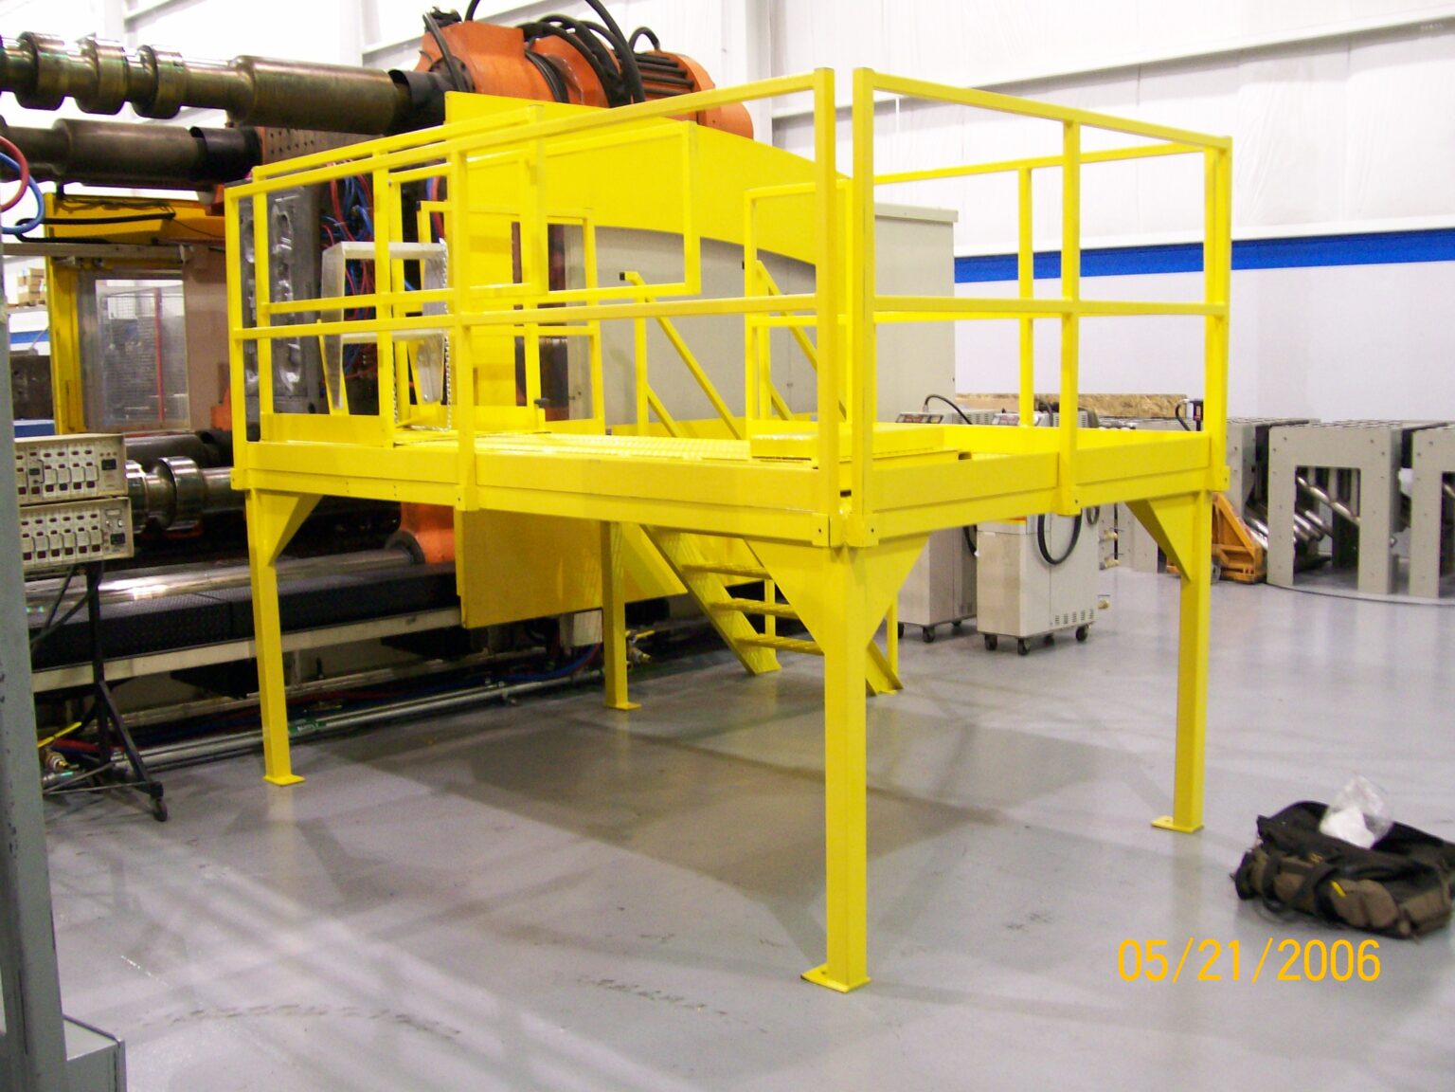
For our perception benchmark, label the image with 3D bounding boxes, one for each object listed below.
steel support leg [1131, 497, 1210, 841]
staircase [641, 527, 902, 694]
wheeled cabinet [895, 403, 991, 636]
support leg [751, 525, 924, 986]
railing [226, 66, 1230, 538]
[{"bbox_3d":[1.382,0.396,5.142,0.430,1.165,0.350,-8,10,-44],"label":"steel support leg"},{"bbox_3d":[0.220,0.105,7.359,1.030,1.250,0.860,-8,10,-44],"label":"staircase"},{"bbox_3d":[1.312,-0.143,8.959,0.720,1.320,0.300,-8,10,-44],"label":"wheeled cabinet"},{"bbox_3d":[0.296,0.544,4.082,0.360,1.165,0.360,-8,10,-44],"label":"support leg"},{"bbox_3d":[-0.131,-0.787,5.464,1.960,1.190,3.150,-8,10,-44],"label":"railing"}]

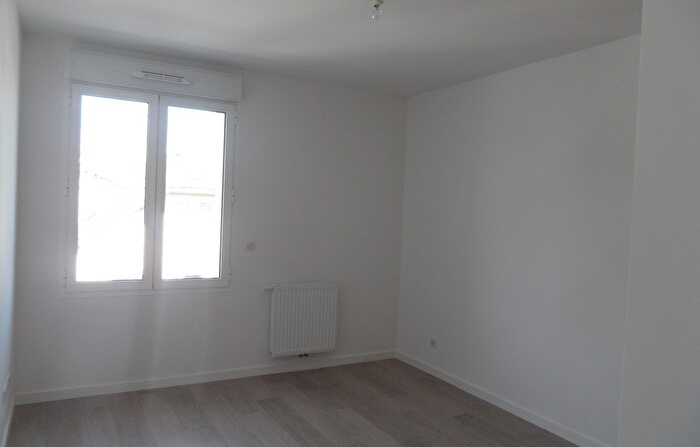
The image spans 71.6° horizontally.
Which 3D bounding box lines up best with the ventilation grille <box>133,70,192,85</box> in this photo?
[{"bbox_3d":[-1.371,-1.062,3.524,0.420,0.055,0.035,1,2,-30],"label":"ventilation grille"}]

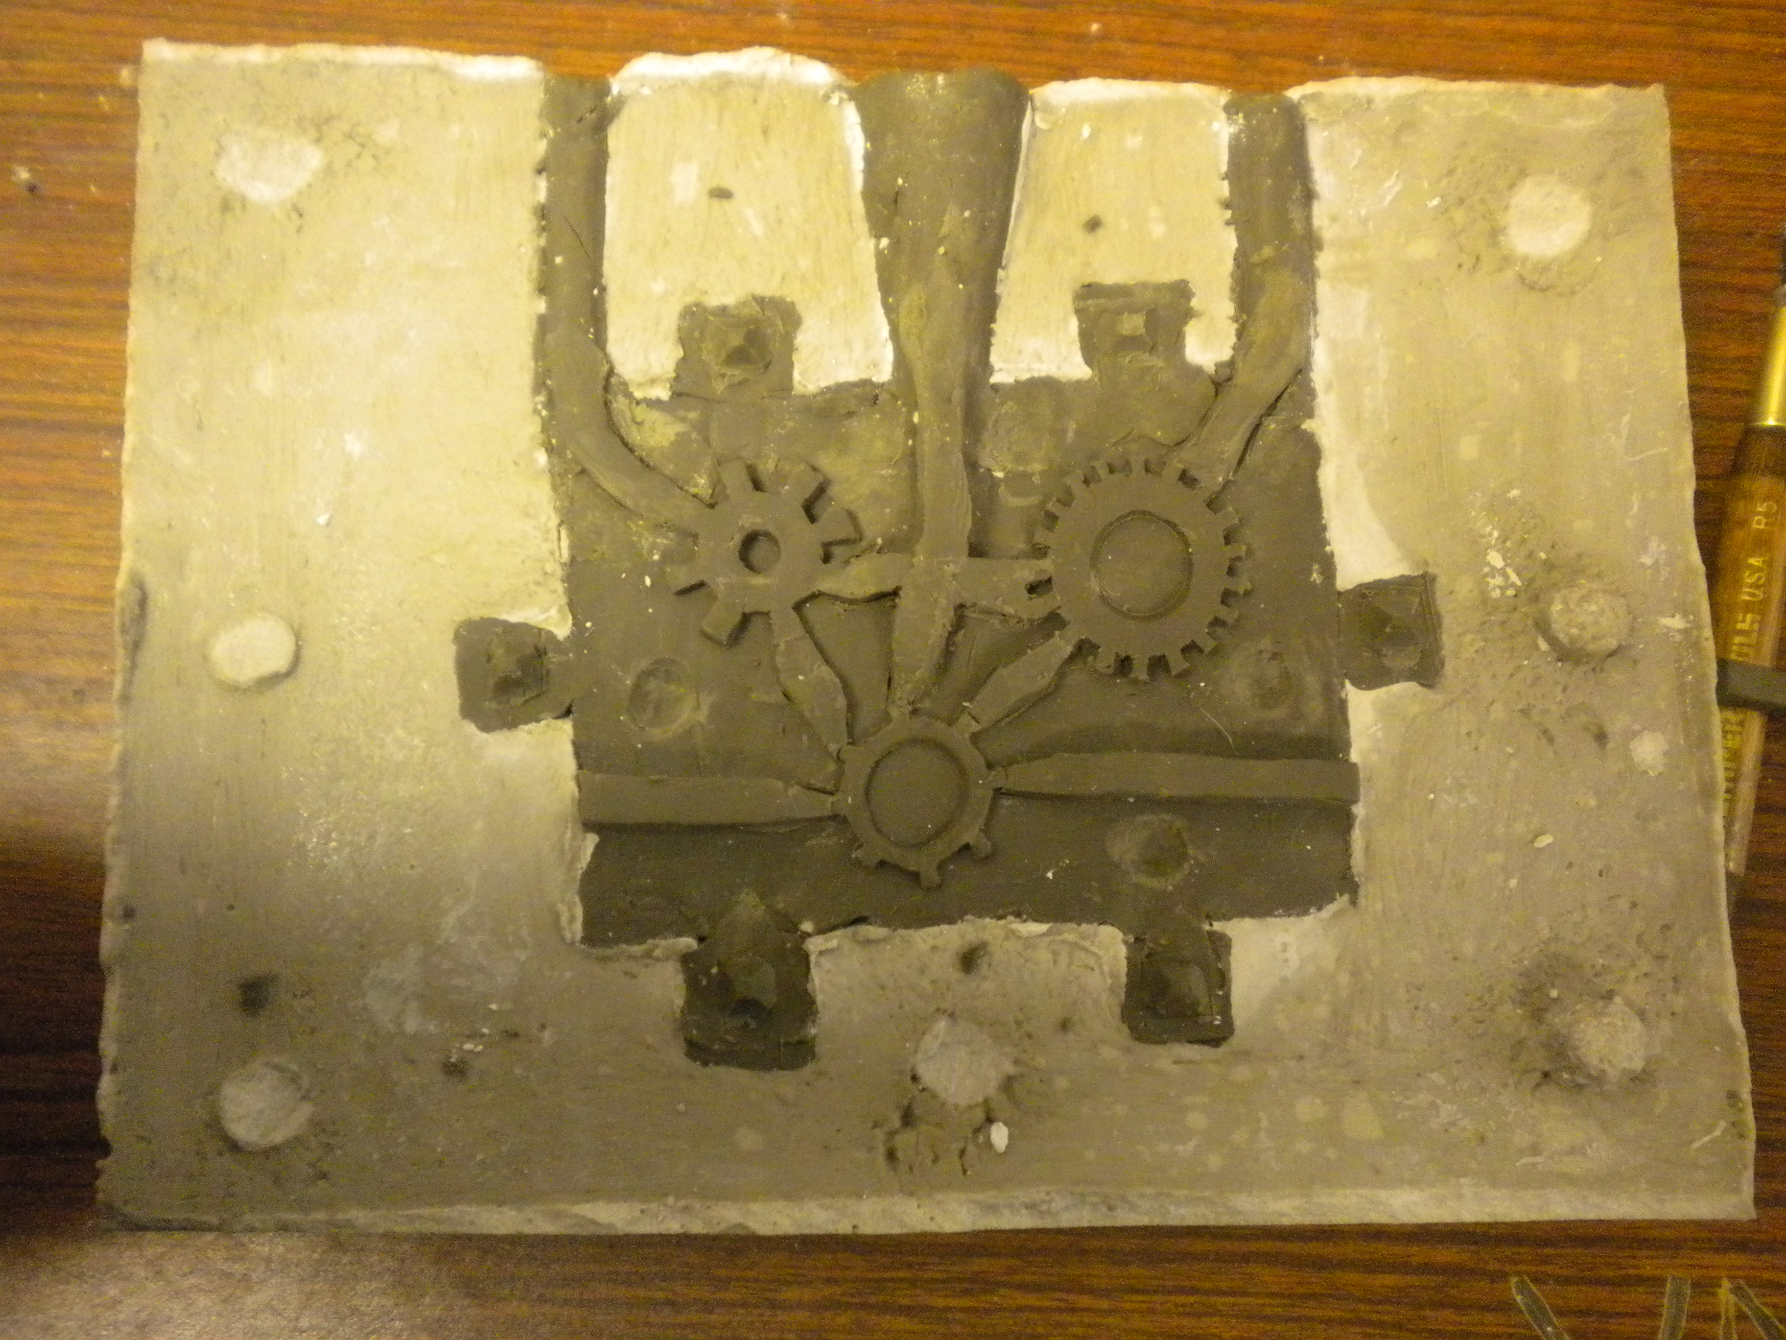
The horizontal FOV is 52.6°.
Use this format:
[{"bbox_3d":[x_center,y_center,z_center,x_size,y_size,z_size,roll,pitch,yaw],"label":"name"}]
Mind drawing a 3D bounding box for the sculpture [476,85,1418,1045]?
[{"bbox_3d":[0.011,-0.022,0.362,0.192,0.022,0.196,-2,84,-1],"label":"sculpture"}]

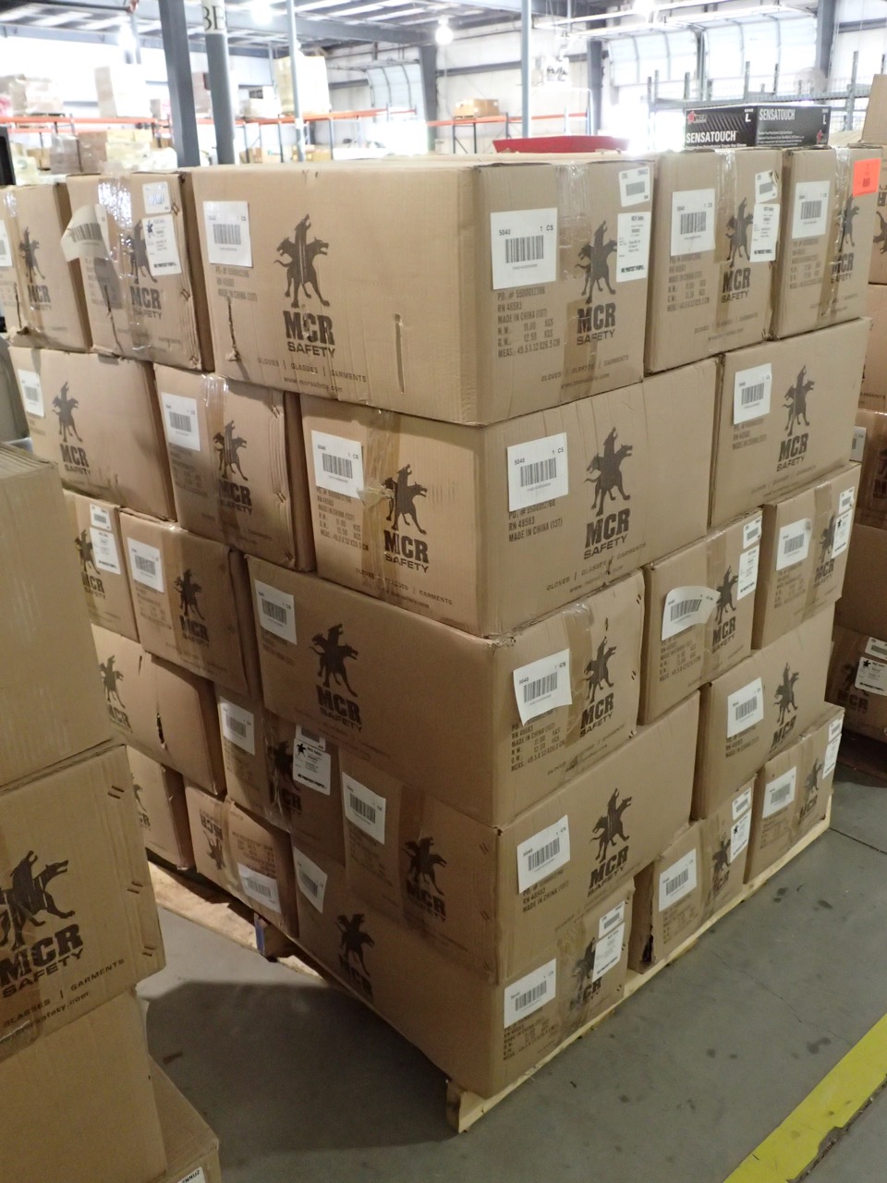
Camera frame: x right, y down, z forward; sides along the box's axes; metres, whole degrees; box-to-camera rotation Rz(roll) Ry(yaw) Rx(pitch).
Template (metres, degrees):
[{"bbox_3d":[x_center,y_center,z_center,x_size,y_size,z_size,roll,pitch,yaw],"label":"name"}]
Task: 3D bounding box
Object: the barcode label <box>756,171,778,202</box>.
[{"bbox_3d":[0.450,-0.564,1.428,0.006,0.039,0.058,17,29,38],"label":"barcode label"}]

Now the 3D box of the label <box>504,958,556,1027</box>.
[{"bbox_3d":[0.126,0.577,1.473,0.105,0.075,0.008,-16,26,-39],"label":"label"}]

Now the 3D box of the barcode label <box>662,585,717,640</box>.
[{"bbox_3d":[0.367,0.030,1.507,0.102,0.078,0.025,-15,31,-33],"label":"barcode label"}]

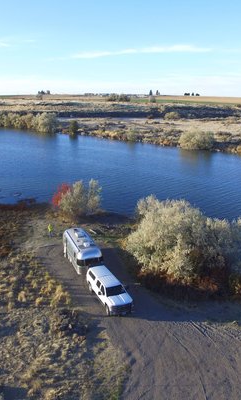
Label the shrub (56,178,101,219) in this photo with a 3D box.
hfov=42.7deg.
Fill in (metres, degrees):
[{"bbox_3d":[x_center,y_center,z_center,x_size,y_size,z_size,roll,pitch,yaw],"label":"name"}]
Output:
[{"bbox_3d":[-6.565,-0.431,49.460,7.357,5.823,6.253,-2,18,-8],"label":"shrub"}]

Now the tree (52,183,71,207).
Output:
[{"bbox_3d":[-9.726,-0.627,52.021,3.491,4.601,3.142,-3,18,-11],"label":"tree"}]

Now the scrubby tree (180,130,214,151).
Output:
[{"bbox_3d":[30.254,-23.992,122.782,13.986,6.994,11.888,4,19,13],"label":"scrubby tree"}]

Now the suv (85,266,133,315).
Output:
[{"bbox_3d":[-1.025,8.138,27.943,2.060,1.920,5.839,-9,20,-25],"label":"suv"}]

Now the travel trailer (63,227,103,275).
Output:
[{"bbox_3d":[-4.104,5.651,33.901,2.550,2.940,7.267,-7,19,-21],"label":"travel trailer"}]

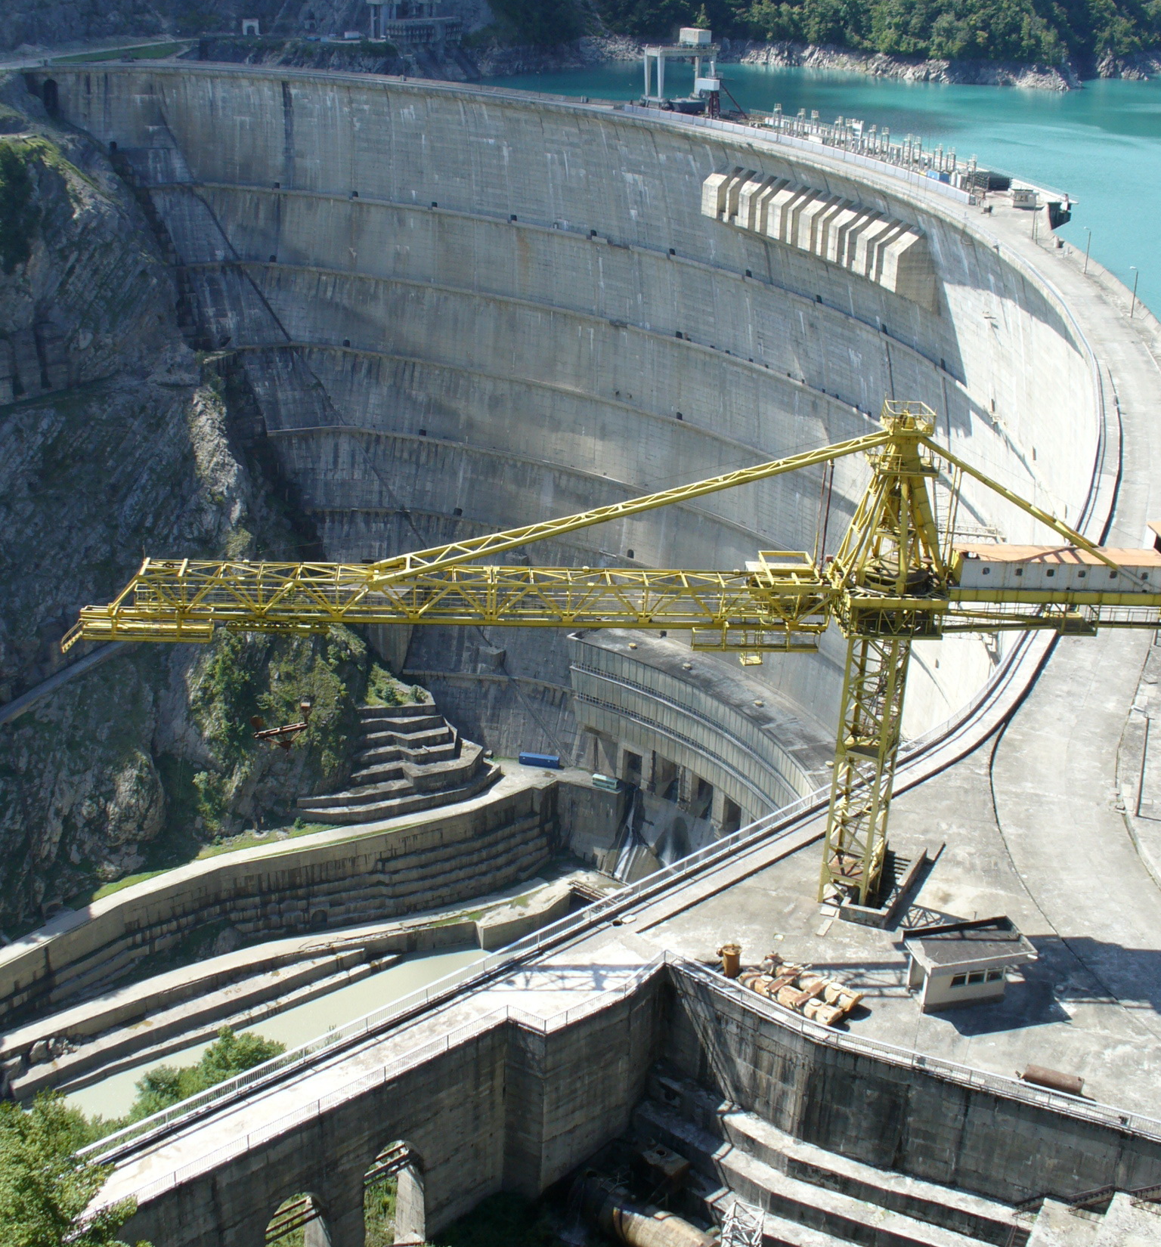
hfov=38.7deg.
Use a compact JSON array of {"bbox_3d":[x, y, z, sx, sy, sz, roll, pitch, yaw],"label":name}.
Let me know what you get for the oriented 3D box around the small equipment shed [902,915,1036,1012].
[{"bbox_3d":[24.624,21.812,105.352,7.219,3.650,3.904,-6,26,-14],"label":"small equipment shed"}]

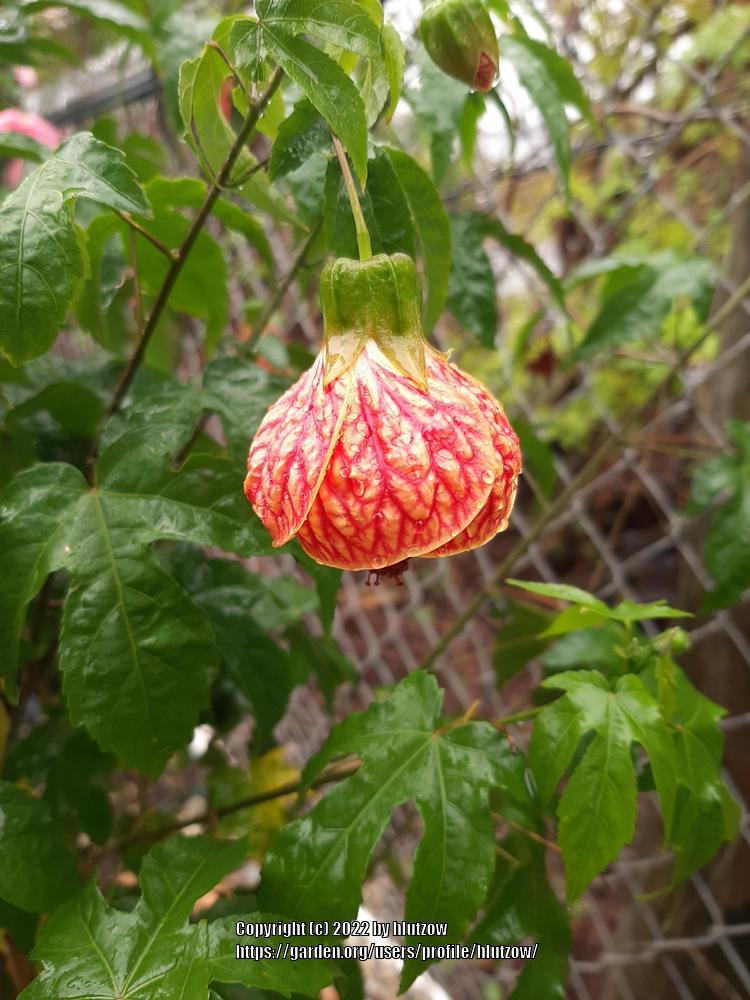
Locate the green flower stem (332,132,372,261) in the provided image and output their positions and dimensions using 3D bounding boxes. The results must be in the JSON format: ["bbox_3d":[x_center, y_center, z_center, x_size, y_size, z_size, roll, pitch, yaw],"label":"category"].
[{"bbox_3d":[-0.005,-0.058,0.143,0.003,0.026,0.003,-13,-7,0],"label":"green flower stem"}]

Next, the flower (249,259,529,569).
[{"bbox_3d":[0.002,-0.017,0.150,0.053,0.060,0.052,-2,13,0],"label":"flower"}]

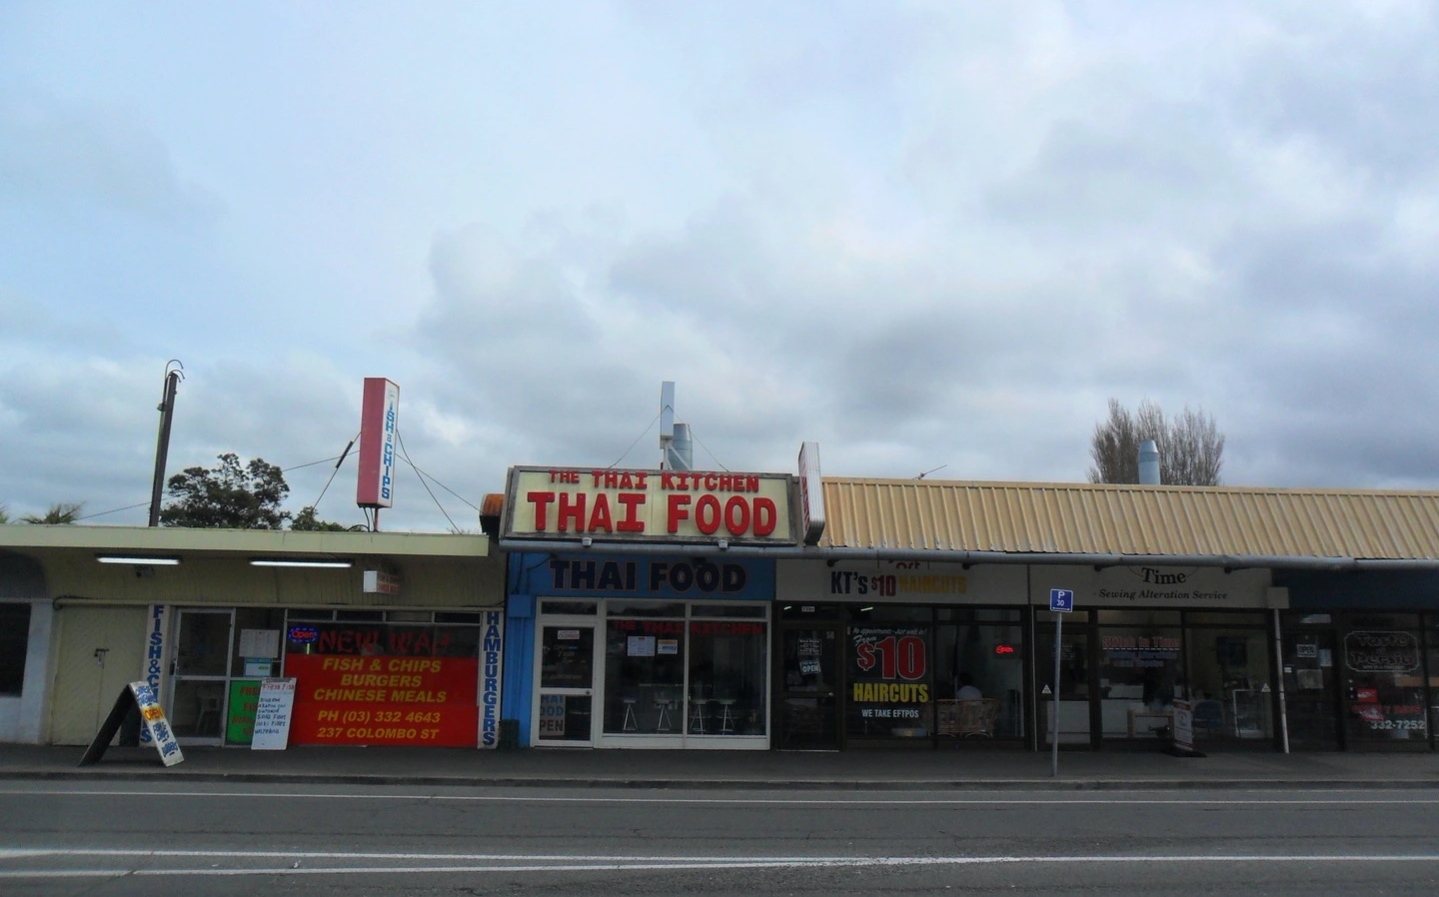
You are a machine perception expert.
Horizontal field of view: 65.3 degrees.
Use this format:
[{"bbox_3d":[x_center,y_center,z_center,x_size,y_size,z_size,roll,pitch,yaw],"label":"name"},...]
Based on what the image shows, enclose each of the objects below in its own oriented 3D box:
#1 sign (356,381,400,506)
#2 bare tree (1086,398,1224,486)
[{"bbox_3d":[-4.887,-0.062,16.100,0.300,1.790,0.660,1,-10,0],"label":"sign"},{"bbox_3d":[19.872,4.233,50.253,6.273,12.715,5.646,1,-10,-3],"label":"bare tree"}]

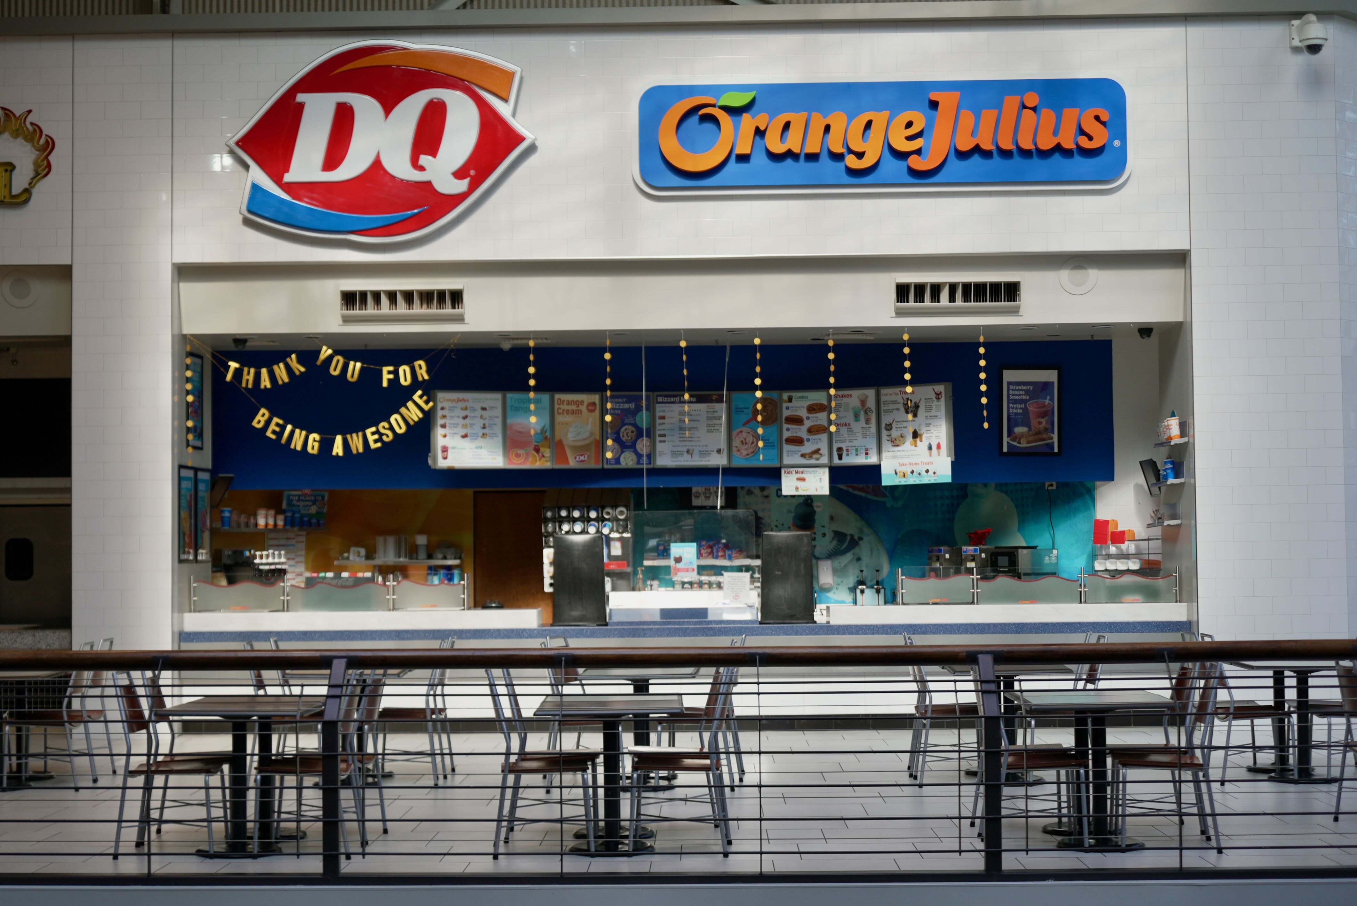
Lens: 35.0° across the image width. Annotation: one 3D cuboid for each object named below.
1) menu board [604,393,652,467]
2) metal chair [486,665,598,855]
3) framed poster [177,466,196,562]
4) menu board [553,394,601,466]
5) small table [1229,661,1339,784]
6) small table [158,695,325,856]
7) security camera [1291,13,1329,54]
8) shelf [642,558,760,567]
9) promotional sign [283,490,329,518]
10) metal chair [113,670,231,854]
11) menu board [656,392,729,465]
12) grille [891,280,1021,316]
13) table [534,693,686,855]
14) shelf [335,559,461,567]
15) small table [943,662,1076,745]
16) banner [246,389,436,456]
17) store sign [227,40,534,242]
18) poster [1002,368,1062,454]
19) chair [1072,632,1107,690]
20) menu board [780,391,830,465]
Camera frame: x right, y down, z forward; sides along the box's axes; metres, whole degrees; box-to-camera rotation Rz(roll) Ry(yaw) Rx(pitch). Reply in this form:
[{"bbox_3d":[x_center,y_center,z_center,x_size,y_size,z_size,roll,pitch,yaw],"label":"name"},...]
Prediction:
[{"bbox_3d":[-0.449,-0.206,19.166,0.438,0.667,0.050,0,-3,-6],"label":"menu board"},{"bbox_3d":[-0.723,1.588,11.180,0.545,0.955,0.460,0,-2,-7],"label":"metal chair"},{"bbox_3d":[-4.239,0.539,18.639,0.030,0.830,0.610,-1,-2,1],"label":"framed poster"},{"bbox_3d":[-0.895,-0.202,19.057,0.447,0.659,0.050,0,-3,-11],"label":"menu board"},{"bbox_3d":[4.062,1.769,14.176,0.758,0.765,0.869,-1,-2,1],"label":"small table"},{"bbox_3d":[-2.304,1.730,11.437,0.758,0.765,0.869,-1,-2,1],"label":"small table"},{"bbox_3d":[5.211,-3.434,17.795,0.242,0.353,0.424,-1,-2,1],"label":"security camera"},{"bbox_3d":[0.211,0.978,19.256,1.088,0.070,0.280,-1,-3,1],"label":"shelf"},{"bbox_3d":[-3.373,0.489,19.445,0.429,0.307,0.030,-1,-3,1],"label":"promotional sign"},{"bbox_3d":[-2.654,1.614,11.284,0.535,0.955,0.460,-1,-2,-1],"label":"metal chair"},{"bbox_3d":[0.116,-0.211,19.233,0.659,0.670,0.050,-1,-3,0],"label":"menu board"},{"bbox_3d":[2.363,-1.312,18.216,1.055,0.287,0.081,-1,11,1],"label":"grille"},{"bbox_3d":[-0.349,1.694,11.376,0.760,0.750,1.200,-1,-2,1],"label":"table"},{"bbox_3d":[-2.746,1.072,20.972,1.232,0.045,0.303,-1,-2,1],"label":"shelf"},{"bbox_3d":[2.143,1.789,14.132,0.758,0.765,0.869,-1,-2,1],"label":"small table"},{"bbox_3d":[-2.898,-0.264,18.450,1.614,0.580,0.040,-1,-2,1],"label":"banner"},{"bbox_3d":[-2.498,-2.619,18.075,2.555,1.676,0.180,-1,-3,1],"label":"store sign"},{"bbox_3d":[3.207,-0.383,19.562,0.535,0.810,0.030,-1,-2,1],"label":"poster"},{"bbox_3d":[2.453,1.652,13.723,0.540,0.945,0.460,-1,-3,1],"label":"chair"},{"bbox_3d":[1.159,-0.220,19.355,0.460,0.686,0.100,-1,-2,15],"label":"menu board"}]

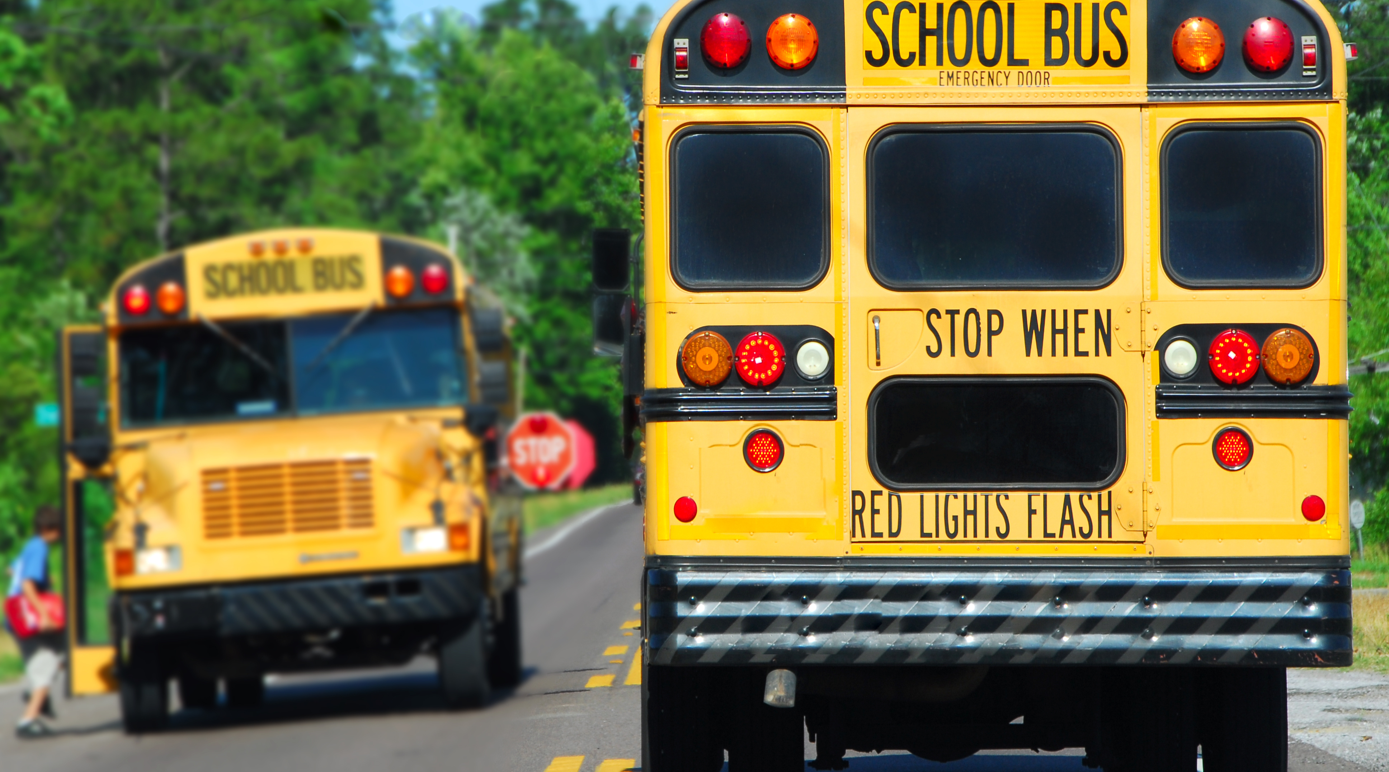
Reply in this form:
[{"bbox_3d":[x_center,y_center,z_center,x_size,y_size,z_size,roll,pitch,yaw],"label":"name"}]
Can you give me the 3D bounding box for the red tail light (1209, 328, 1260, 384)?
[{"bbox_3d":[1.841,-0.100,25.680,0.178,0.192,0.060,0,-1,0],"label":"red tail light"}]

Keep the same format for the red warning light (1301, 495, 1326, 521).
[{"bbox_3d":[2.104,0.416,25.593,0.082,0.090,0.015,-1,-1,0],"label":"red warning light"}]

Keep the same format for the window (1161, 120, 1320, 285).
[{"bbox_3d":[1.869,-0.615,25.720,0.548,0.567,0.040,0,-1,0],"label":"window"}]

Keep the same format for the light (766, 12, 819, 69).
[{"bbox_3d":[0.332,-1.168,25.565,0.179,0.193,0.070,-1,-1,0],"label":"light"}]

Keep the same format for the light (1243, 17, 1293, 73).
[{"bbox_3d":[1.948,-1.157,25.565,0.176,0.190,0.070,-1,-1,0],"label":"light"}]

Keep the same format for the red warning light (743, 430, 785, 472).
[{"bbox_3d":[0.237,0.219,25.700,0.137,0.146,0.050,0,-1,0],"label":"red warning light"}]

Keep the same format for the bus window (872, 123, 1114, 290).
[{"bbox_3d":[1.023,-0.606,25.600,0.872,0.566,0.040,-1,-1,0],"label":"bus window"}]

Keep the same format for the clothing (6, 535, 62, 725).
[{"bbox_3d":[-4.402,1.615,50.300,0.380,1.230,0.420,0,-1,-21],"label":"clothing"}]

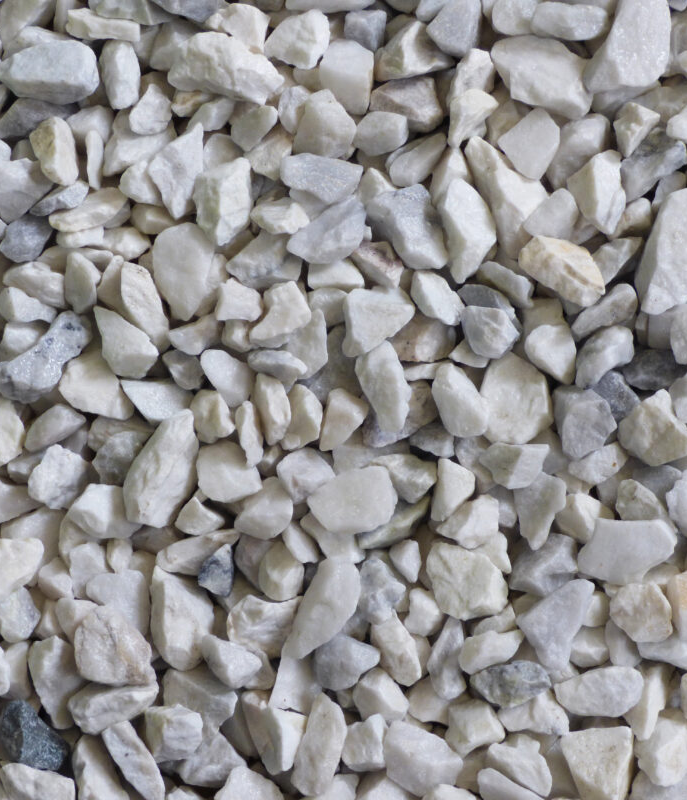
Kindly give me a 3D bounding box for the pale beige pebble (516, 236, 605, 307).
[{"bbox_3d":[0.053,-0.031,0.533,0.021,0.012,0.012,36,82,6],"label":"pale beige pebble"}]

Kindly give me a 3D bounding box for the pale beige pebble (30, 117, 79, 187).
[{"bbox_3d":[-0.069,-0.060,0.540,0.009,0.009,0.017,-21,81,-4],"label":"pale beige pebble"}]

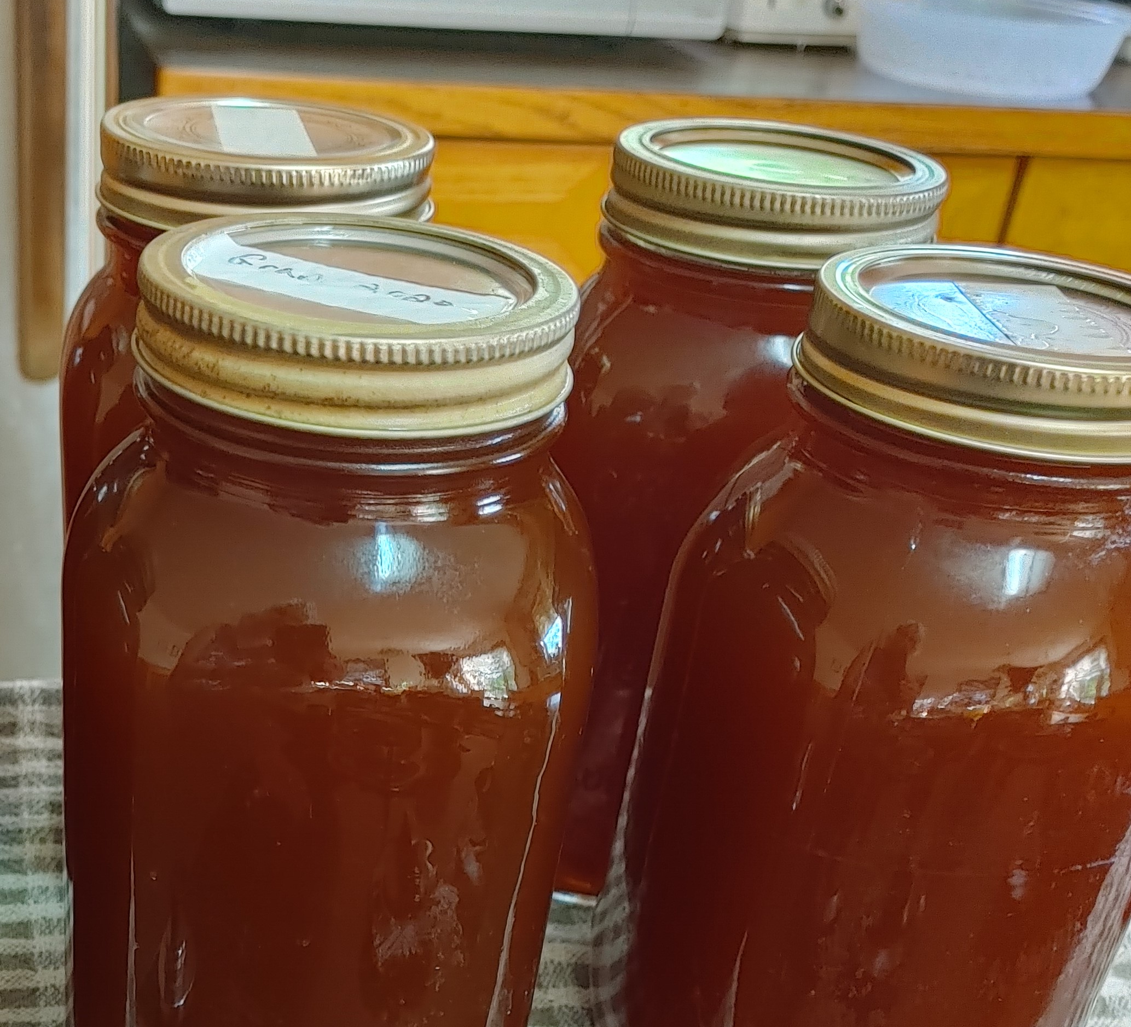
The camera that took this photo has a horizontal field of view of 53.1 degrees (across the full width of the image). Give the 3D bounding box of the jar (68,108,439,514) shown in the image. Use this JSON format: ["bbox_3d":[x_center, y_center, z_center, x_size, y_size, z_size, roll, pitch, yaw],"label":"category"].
[{"bbox_3d":[-0.086,-0.006,0.334,0.112,0.211,0.112,6,28,-3],"label":"jar"}]

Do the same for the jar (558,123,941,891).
[{"bbox_3d":[0.039,0.005,0.320,0.112,0.211,0.112,6,28,-3],"label":"jar"}]

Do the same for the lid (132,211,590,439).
[{"bbox_3d":[-0.040,-0.041,0.221,0.085,0.018,0.085,6,28,-3],"label":"lid"}]

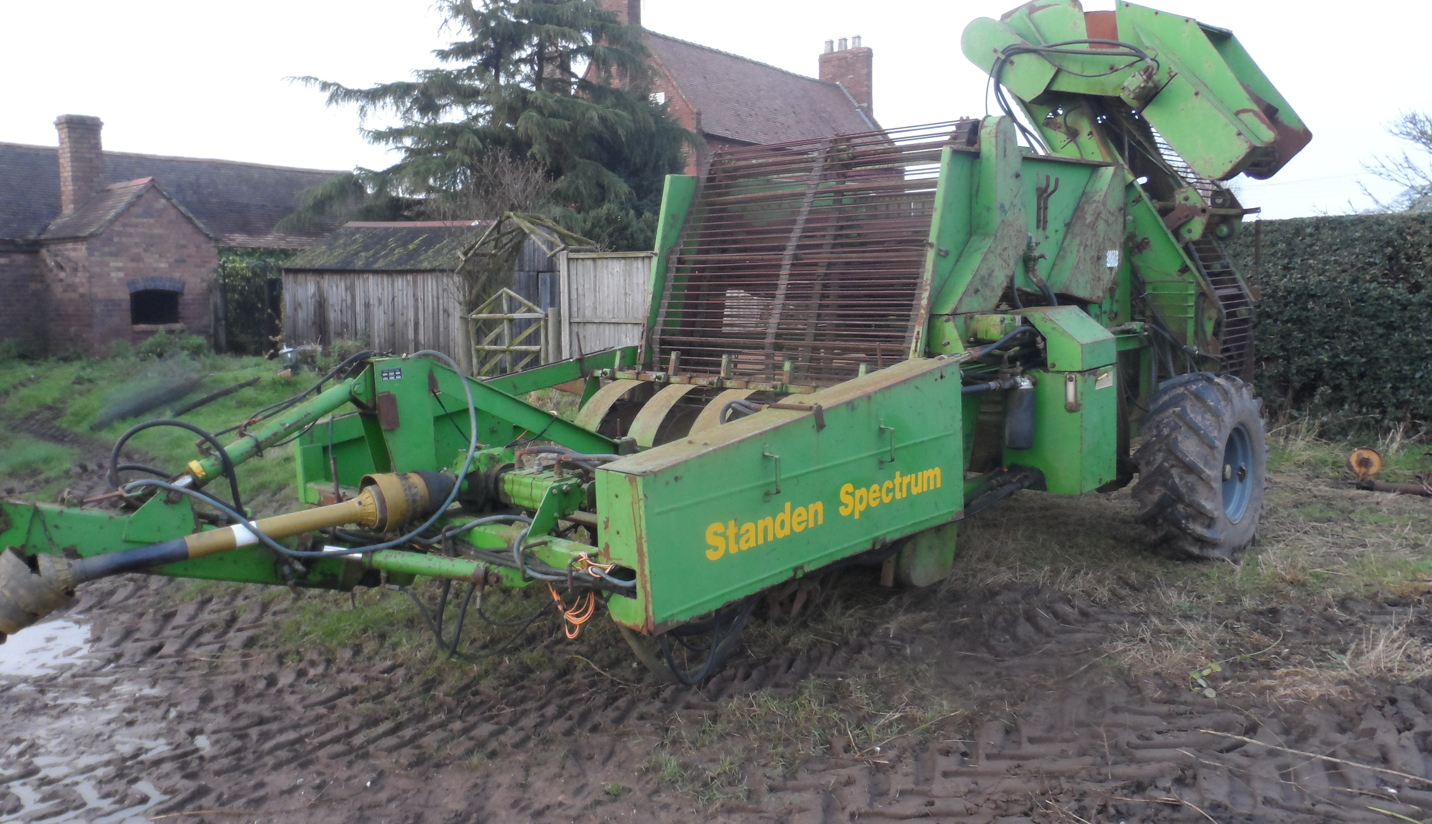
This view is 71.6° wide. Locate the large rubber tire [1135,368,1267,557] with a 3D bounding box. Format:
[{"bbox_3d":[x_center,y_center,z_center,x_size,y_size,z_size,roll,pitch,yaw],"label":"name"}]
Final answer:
[{"bbox_3d":[2.888,0.326,5.913,0.430,1.069,1.080,8,11,43],"label":"large rubber tire"}]

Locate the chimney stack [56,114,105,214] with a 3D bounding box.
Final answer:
[{"bbox_3d":[-11.015,-4.267,17.200,0.620,1.607,0.550,8,11,44],"label":"chimney stack"}]

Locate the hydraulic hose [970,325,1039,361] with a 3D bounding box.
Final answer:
[{"bbox_3d":[1.407,-0.336,4.850,0.120,0.200,0.500,7,10,38],"label":"hydraulic hose"}]

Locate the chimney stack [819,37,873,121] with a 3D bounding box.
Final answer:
[{"bbox_3d":[5.040,-12.928,38.700,2.100,3.000,0.500,7,10,39],"label":"chimney stack"}]

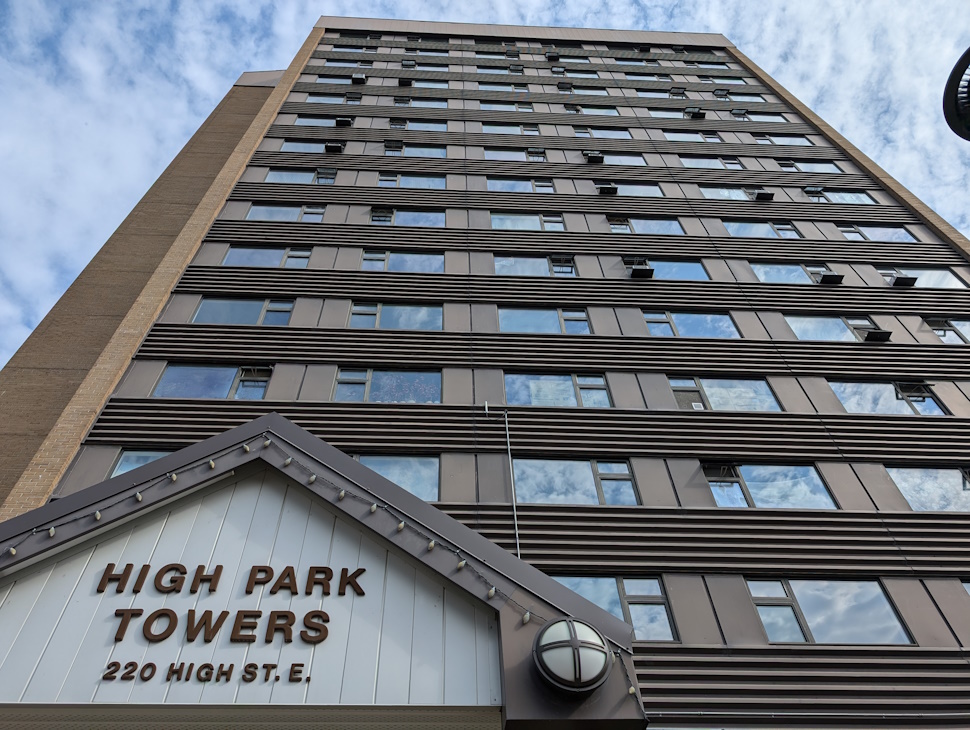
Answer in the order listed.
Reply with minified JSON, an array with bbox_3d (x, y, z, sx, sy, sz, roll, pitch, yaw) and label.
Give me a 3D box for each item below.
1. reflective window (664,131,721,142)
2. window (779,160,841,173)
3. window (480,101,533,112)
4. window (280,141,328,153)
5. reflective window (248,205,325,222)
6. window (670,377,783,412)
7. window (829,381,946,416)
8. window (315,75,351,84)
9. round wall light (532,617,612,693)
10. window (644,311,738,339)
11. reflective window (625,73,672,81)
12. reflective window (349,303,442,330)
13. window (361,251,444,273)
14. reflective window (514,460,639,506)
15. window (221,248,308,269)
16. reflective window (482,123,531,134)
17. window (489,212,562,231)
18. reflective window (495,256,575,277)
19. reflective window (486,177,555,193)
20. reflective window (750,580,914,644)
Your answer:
[{"bbox_3d":[8.605,-9.453,28.026,2.380,1.130,0.100,1,-51,-4],"label":"reflective window"},{"bbox_3d":[12.232,-7.484,25.469,2.290,1.150,0.120,1,-51,-4],"label":"window"},{"bbox_3d":[0.923,-11.282,29.373,2.300,1.130,0.120,1,-51,-4],"label":"window"},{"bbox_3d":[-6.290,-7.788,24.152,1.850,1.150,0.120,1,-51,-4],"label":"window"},{"bbox_3d":[-5.906,-4.518,20.129,2.230,1.150,0.120,1,-51,-4],"label":"reflective window"},{"bbox_3d":[5.390,0.659,15.213,2.310,1.130,0.100,1,-51,-4],"label":"window"},{"bbox_3d":[9.074,0.729,15.205,2.323,1.162,0.120,1,-51,-4],"label":"window"},{"bbox_3d":[-6.955,-13.137,30.979,1.600,1.130,0.120,1,-51,-4],"label":"window"},{"bbox_3d":[0.376,1.243,2.894,0.336,0.336,0.180,1,-51,-4],"label":"round wall light"},{"bbox_3d":[5.219,-1.031,17.036,2.323,1.162,0.120,1,-51,-4],"label":"window"},{"bbox_3d":[8.318,-14.341,33.797,2.350,1.162,0.120,1,-51,-4],"label":"reflective window"},{"bbox_3d":[-2.191,-1.207,16.840,2.290,1.130,0.100,1,-51,-4],"label":"reflective window"},{"bbox_3d":[-2.211,-2.784,18.315,2.230,1.150,0.120,1,-51,-4],"label":"window"},{"bbox_3d":[1.732,2.275,12.882,2.330,1.130,0.100,1,-51,-4],"label":"reflective window"},{"bbox_3d":[-5.993,-2.990,18.703,2.280,1.130,0.100,1,-51,-4],"label":"window"},{"bbox_3d":[1.078,-9.621,27.554,2.330,1.130,0.100,1,-51,-4],"label":"reflective window"},{"bbox_3d":[1.358,-4.523,21.266,2.330,1.130,0.100,1,-51,-4],"label":"window"},{"bbox_3d":[1.371,-2.707,18.547,2.270,1.150,0.120,1,-51,-4],"label":"reflective window"},{"bbox_3d":[1.195,-6.004,22.623,2.250,1.150,0.120,1,-51,-4],"label":"reflective window"},{"bbox_3d":[5.441,3.913,10.703,2.330,1.170,0.120,1,-51,-4],"label":"reflective window"}]

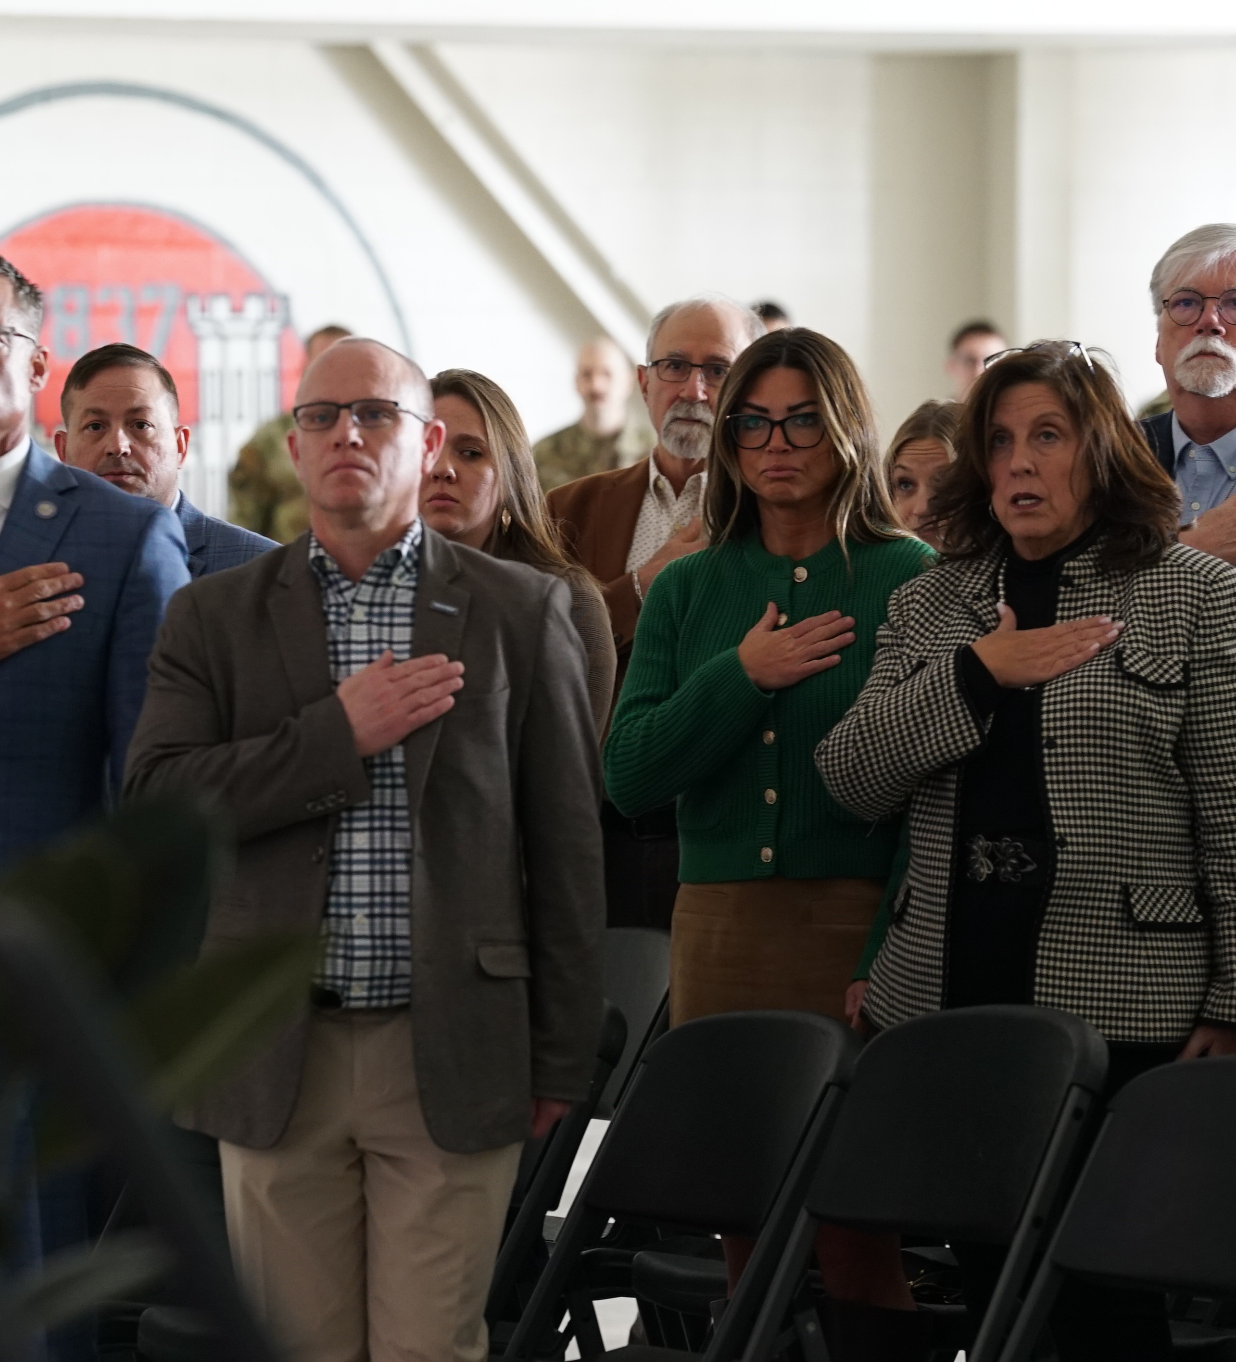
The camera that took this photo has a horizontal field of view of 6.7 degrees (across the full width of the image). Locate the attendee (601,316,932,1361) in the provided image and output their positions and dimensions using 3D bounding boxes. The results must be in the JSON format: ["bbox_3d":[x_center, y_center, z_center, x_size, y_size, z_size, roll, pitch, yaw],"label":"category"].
[{"bbox_3d":[0.206,0.375,14.000,0.480,1.684,0.340,1,2,14],"label":"attendee"}]

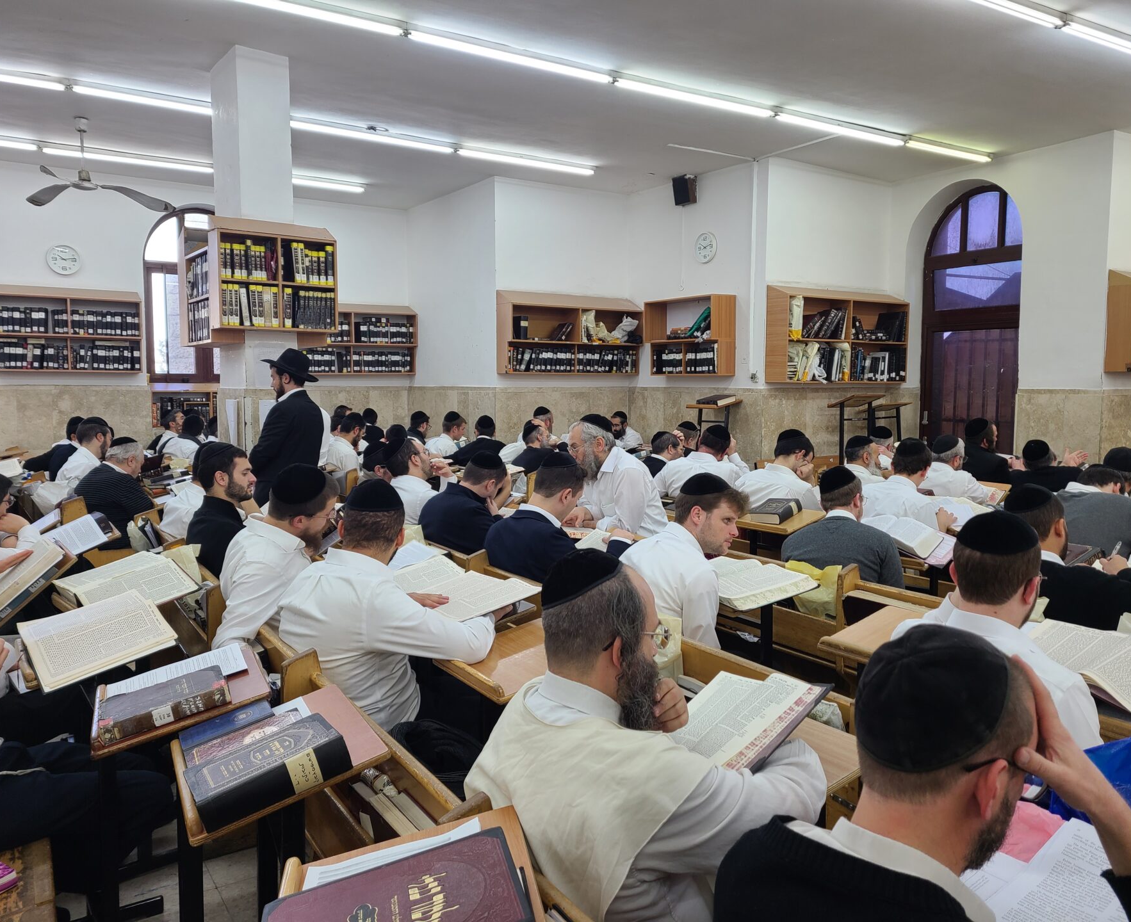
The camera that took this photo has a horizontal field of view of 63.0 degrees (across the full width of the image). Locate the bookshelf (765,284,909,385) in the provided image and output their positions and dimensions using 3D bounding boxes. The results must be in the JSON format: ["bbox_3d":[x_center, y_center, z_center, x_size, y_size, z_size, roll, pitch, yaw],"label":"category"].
[{"bbox_3d":[2.741,-1.240,9.220,1.740,0.929,0.283,-3,5,-33],"label":"bookshelf"}]

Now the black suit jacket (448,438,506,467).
[{"bbox_3d":[-0.719,0.088,7.609,0.540,0.560,0.420,-1,5,-8],"label":"black suit jacket"}]

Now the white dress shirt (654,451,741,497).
[{"bbox_3d":[0.775,0.208,5.311,0.520,0.560,0.400,2,4,25],"label":"white dress shirt"}]

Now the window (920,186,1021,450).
[{"bbox_3d":[4.133,-1.086,9.280,0.120,3.300,1.240,-3,6,-32],"label":"window"}]

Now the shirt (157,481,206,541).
[{"bbox_3d":[-1.705,0.384,4.320,0.420,0.600,0.460,-3,5,-32],"label":"shirt"}]

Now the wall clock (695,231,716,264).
[{"bbox_3d":[1.416,-2.153,9.324,0.050,0.310,0.310,-3,6,-32],"label":"wall clock"}]

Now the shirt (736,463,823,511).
[{"bbox_3d":[1.180,0.209,5.100,0.400,0.450,0.470,-3,6,-36],"label":"shirt"}]

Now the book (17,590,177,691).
[{"bbox_3d":[-1.351,0.518,2.657,0.335,0.065,0.450,-19,24,-34],"label":"book"}]

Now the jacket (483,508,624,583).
[{"bbox_3d":[-0.048,0.439,3.461,0.430,0.580,0.480,-4,5,-43],"label":"jacket"}]

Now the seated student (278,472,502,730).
[{"bbox_3d":[-0.331,0.686,2.679,0.640,1.250,0.800,4,6,36],"label":"seated student"}]

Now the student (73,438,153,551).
[{"bbox_3d":[-2.321,0.528,5.100,0.750,1.260,0.500,-3,5,-32],"label":"student"}]

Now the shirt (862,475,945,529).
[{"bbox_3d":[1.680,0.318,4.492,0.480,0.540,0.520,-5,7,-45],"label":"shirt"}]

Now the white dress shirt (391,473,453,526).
[{"bbox_3d":[-0.678,0.358,4.450,0.450,0.600,0.460,-3,5,-32],"label":"white dress shirt"}]

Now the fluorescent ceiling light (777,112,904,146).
[{"bbox_3d":[2.280,-2.733,7.556,1.530,0.090,0.080,-3,6,-32],"label":"fluorescent ceiling light"}]

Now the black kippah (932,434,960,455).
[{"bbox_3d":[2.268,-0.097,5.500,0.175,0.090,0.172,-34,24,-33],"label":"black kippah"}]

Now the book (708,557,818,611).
[{"bbox_3d":[0.619,0.427,3.369,0.355,0.050,0.460,-12,10,-28],"label":"book"}]

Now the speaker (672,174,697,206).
[{"bbox_3d":[1.204,-2.733,9.333,0.190,0.300,0.200,-19,16,-40],"label":"speaker"}]

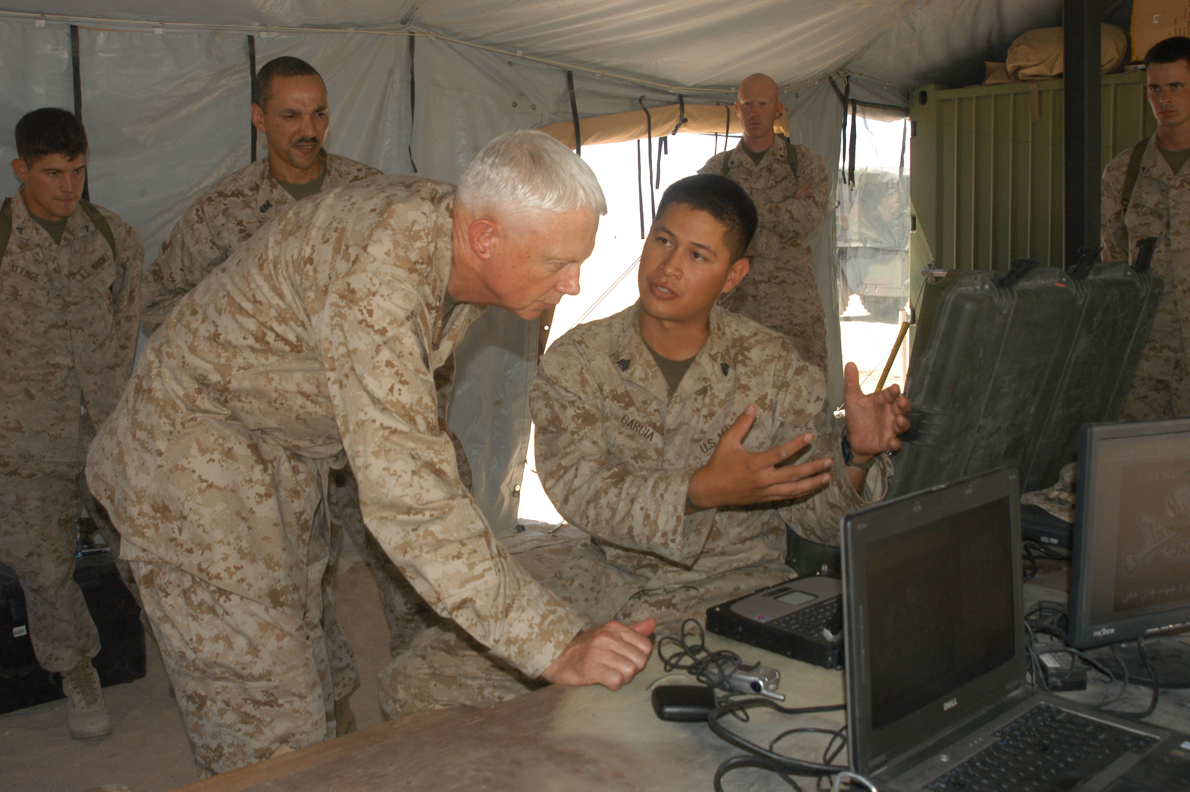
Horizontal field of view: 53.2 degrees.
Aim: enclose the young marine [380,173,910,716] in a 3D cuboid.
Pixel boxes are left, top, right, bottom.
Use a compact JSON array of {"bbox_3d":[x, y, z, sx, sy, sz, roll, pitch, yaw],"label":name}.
[{"bbox_3d":[0.128,0.363,2.108,0.800,1.440,0.660,3,9,25],"label":"young marine"}]

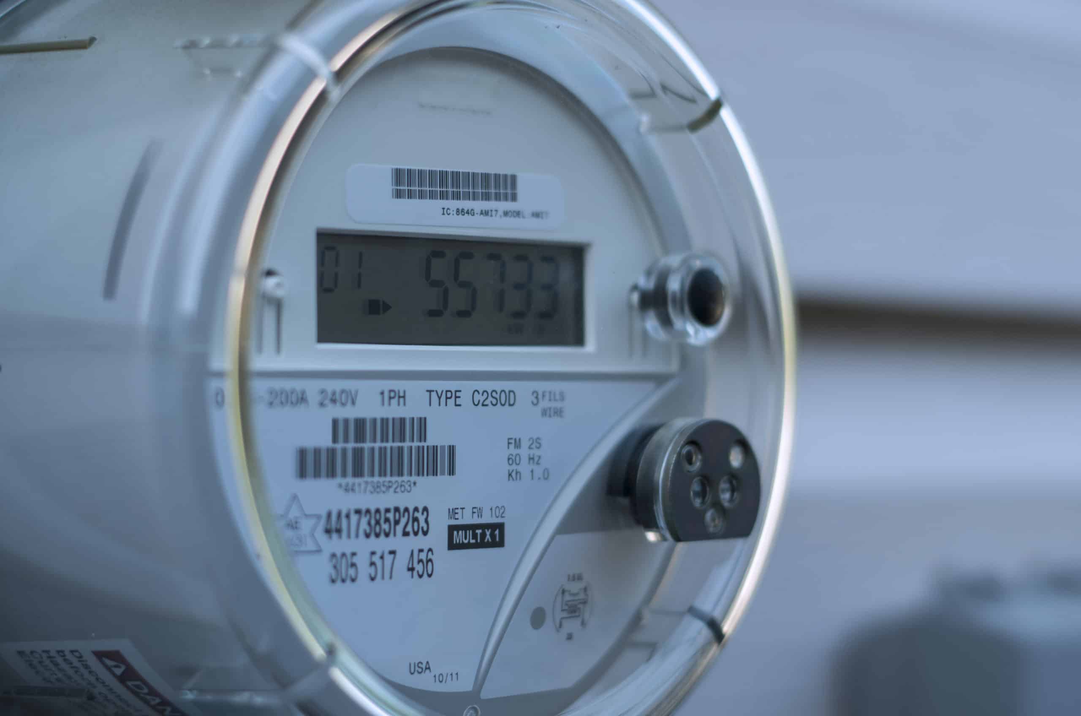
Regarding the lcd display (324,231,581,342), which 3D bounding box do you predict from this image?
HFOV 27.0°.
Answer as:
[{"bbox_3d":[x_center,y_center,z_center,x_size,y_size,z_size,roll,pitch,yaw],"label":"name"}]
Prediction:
[{"bbox_3d":[-0.016,-0.011,0.397,0.004,0.018,0.065,-1,-1,44],"label":"lcd display"}]

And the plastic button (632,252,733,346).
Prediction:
[{"bbox_3d":[0.026,-0.011,0.417,0.011,0.017,0.017,-1,-1,44],"label":"plastic button"}]

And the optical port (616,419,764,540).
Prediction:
[{"bbox_3d":[0.028,0.022,0.420,0.014,0.022,0.026,-1,-1,44],"label":"optical port"}]

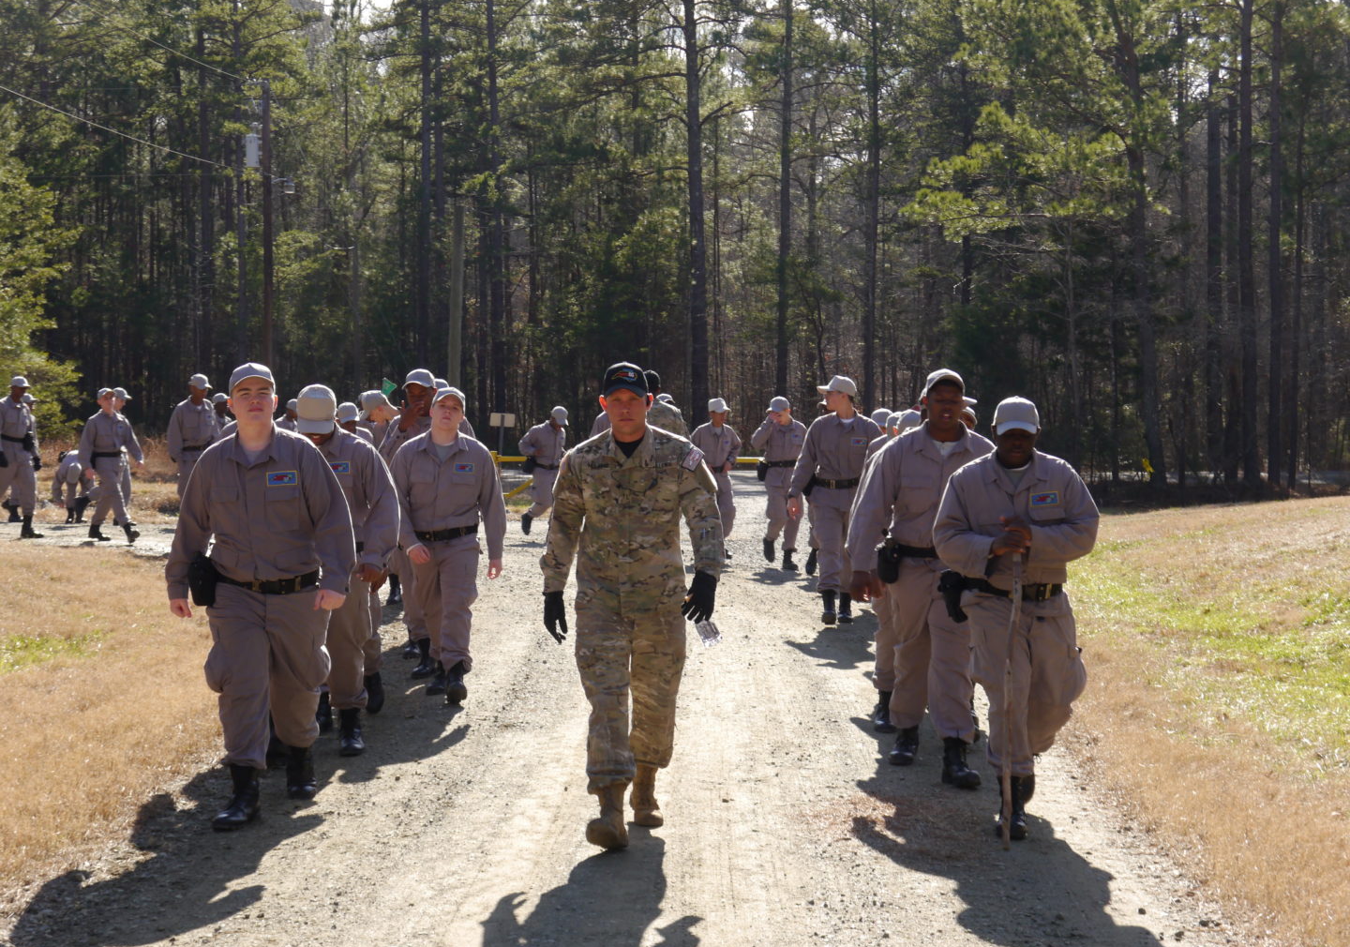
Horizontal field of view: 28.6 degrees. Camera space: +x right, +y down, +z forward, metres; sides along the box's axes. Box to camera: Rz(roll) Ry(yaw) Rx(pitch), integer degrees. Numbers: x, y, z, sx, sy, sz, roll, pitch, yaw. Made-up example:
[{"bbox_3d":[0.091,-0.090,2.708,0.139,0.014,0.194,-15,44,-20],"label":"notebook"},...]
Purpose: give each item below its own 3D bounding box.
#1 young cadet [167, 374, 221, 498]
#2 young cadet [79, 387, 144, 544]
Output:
[{"bbox_3d":[-4.964,-0.125,27.400,0.600,1.809,0.450,-1,1,-27],"label":"young cadet"},{"bbox_3d":[-6.377,-0.089,30.000,0.750,1.766,0.580,1,2,42],"label":"young cadet"}]

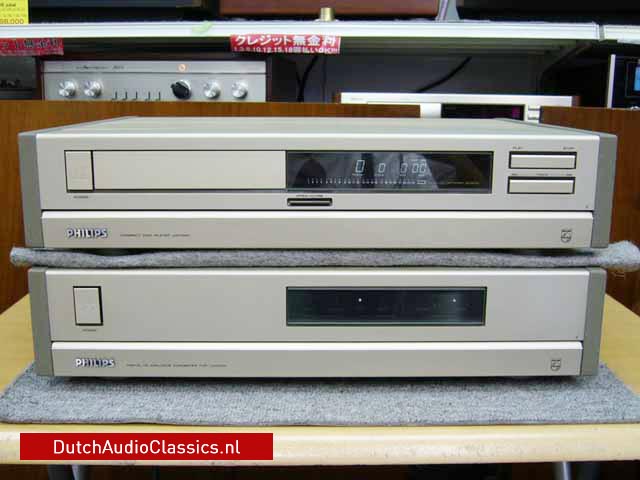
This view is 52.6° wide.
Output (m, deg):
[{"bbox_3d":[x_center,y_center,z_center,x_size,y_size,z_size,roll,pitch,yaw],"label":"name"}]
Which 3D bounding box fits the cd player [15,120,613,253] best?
[{"bbox_3d":[-0.002,-0.067,0.637,0.448,0.092,0.302,0,13,-1],"label":"cd player"}]

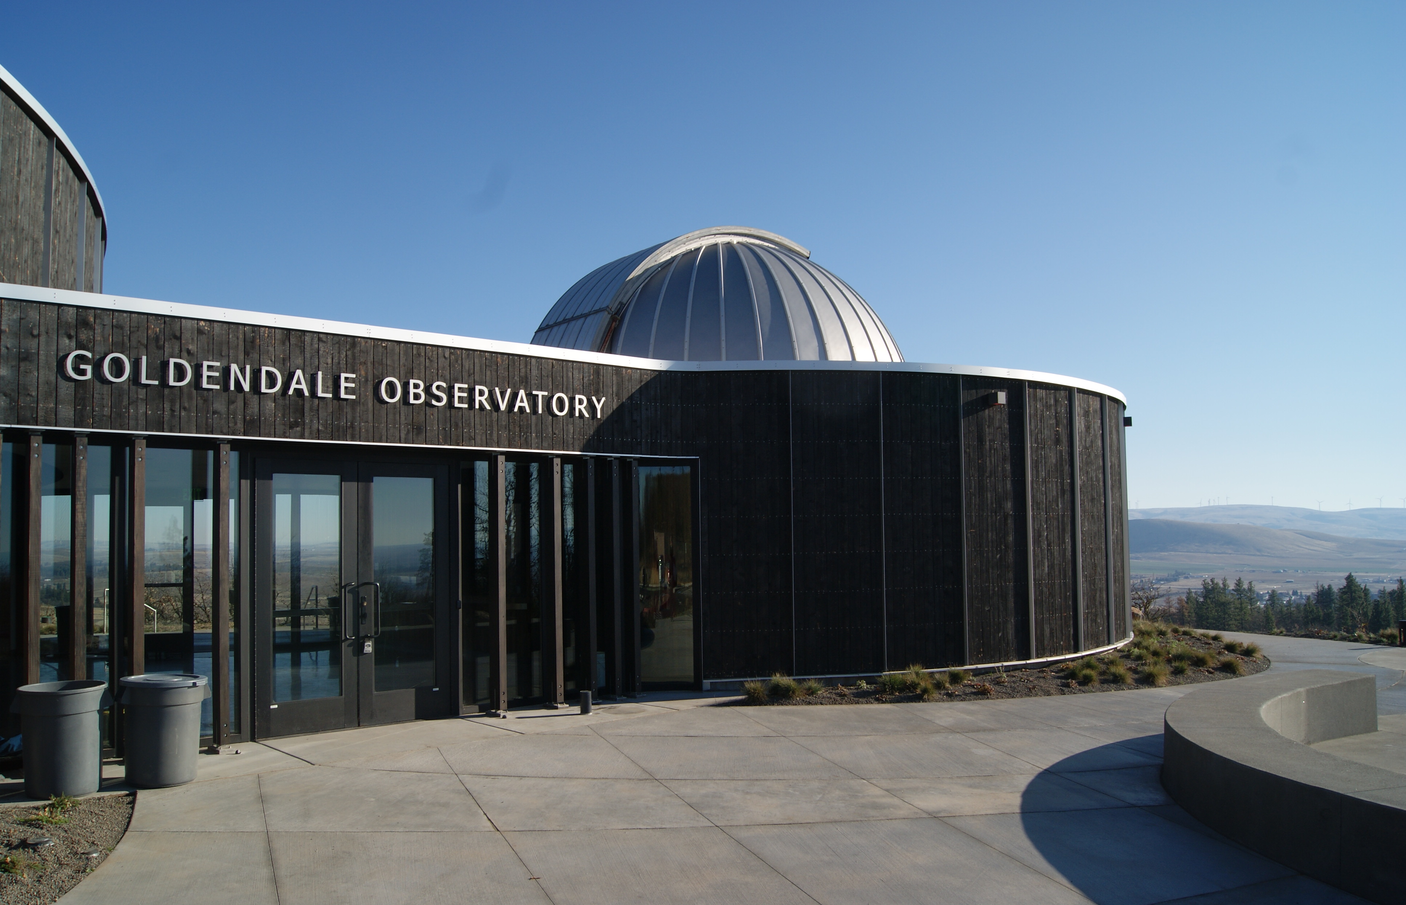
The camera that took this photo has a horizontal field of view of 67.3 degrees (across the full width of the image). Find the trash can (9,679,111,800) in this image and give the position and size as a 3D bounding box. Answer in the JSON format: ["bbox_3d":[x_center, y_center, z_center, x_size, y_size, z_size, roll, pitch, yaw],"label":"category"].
[{"bbox_3d":[-4.525,2.030,7.472,0.600,0.710,0.570,2,-5,-31],"label":"trash can"}]

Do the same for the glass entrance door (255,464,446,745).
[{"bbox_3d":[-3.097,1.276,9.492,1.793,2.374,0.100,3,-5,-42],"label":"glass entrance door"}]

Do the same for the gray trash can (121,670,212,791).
[{"bbox_3d":[-3.835,1.968,7.504,0.600,0.710,0.570,1,-4,-27],"label":"gray trash can"}]

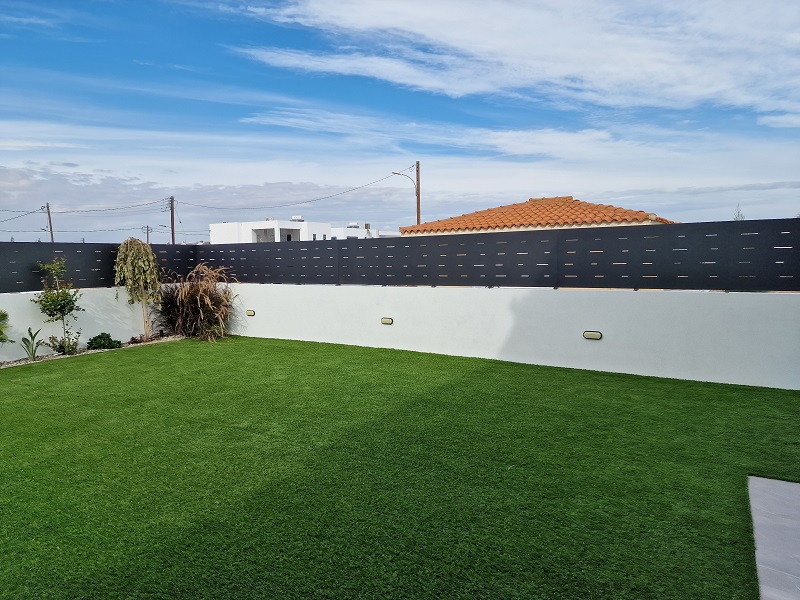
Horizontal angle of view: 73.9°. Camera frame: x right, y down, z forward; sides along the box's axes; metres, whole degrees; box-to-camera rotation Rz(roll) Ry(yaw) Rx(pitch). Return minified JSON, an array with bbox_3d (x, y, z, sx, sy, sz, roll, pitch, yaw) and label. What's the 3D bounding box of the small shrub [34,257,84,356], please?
[{"bbox_3d":[-5.894,0.112,9.059,0.750,1.701,0.850,2,5,33],"label":"small shrub"}]

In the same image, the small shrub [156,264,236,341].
[{"bbox_3d":[-4.161,0.061,10.778,1.450,1.479,1.500,2,5,33],"label":"small shrub"}]

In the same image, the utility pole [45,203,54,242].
[{"bbox_3d":[-36.825,-6.048,56.433,0.250,8.300,0.250,-7,7,-33],"label":"utility pole"}]

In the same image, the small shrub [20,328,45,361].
[{"bbox_3d":[-6.076,0.737,8.761,0.380,0.506,0.400,2,5,33],"label":"small shrub"}]

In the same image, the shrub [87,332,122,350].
[{"bbox_3d":[-5.444,0.749,9.775,0.520,0.305,0.620,2,5,33],"label":"shrub"}]

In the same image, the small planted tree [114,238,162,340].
[{"bbox_3d":[-5.114,-0.159,10.321,0.850,2.021,0.920,2,5,33],"label":"small planted tree"}]

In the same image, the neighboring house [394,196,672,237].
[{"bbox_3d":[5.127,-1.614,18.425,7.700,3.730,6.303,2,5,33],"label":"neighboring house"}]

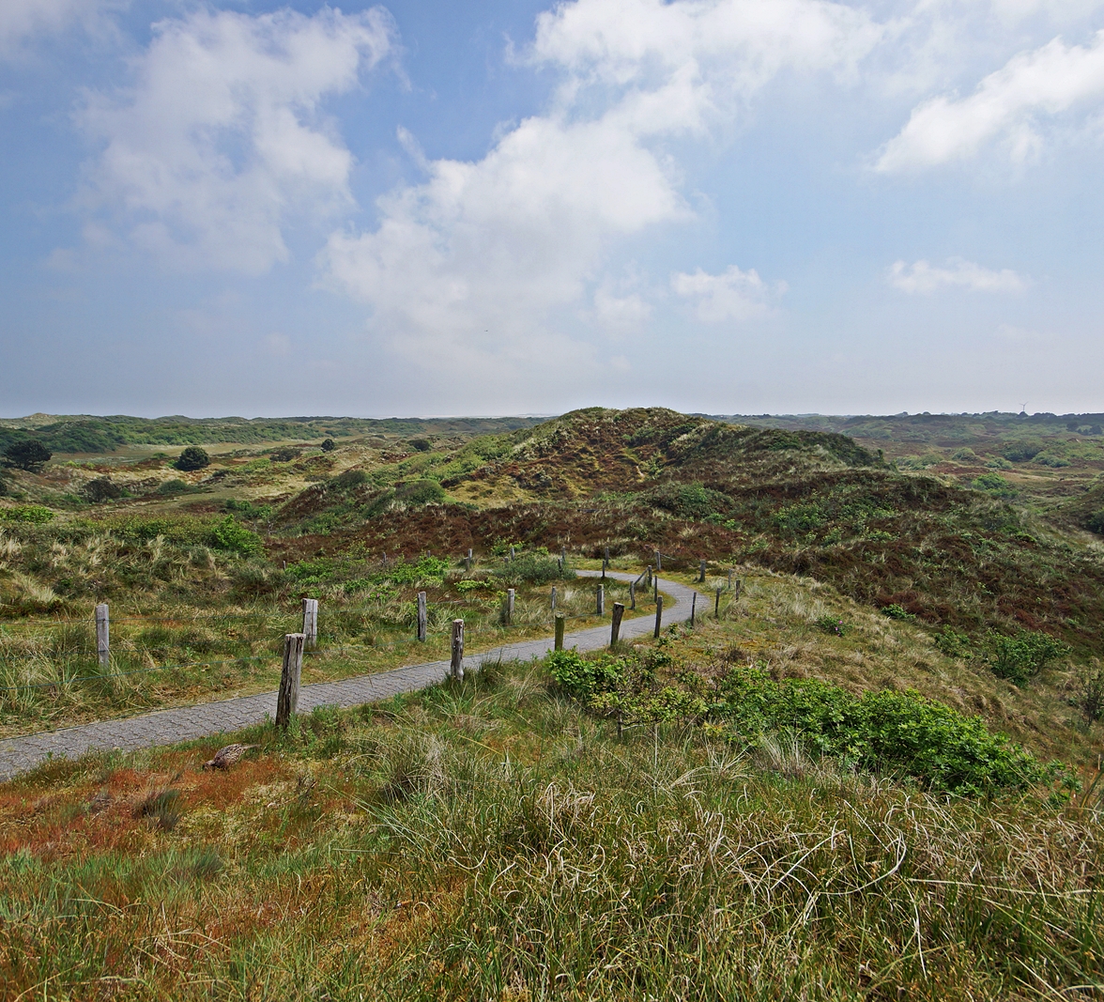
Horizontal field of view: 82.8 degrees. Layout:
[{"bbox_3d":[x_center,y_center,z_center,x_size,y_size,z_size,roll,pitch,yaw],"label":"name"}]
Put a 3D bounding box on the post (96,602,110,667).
[{"bbox_3d":[-6.453,1.923,9.000,0.155,0.950,0.155,-6,10,-36],"label":"post"}]

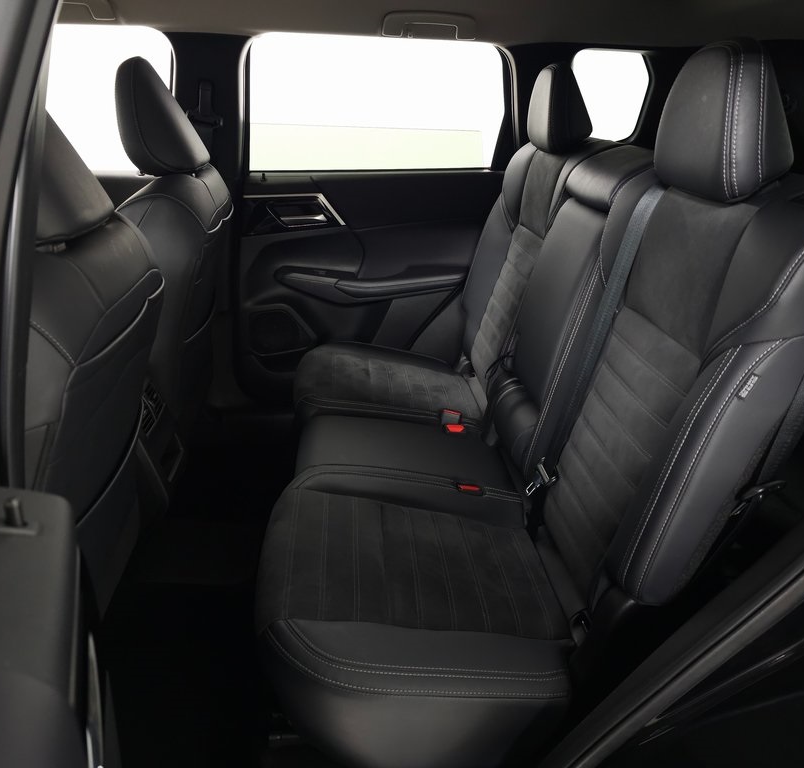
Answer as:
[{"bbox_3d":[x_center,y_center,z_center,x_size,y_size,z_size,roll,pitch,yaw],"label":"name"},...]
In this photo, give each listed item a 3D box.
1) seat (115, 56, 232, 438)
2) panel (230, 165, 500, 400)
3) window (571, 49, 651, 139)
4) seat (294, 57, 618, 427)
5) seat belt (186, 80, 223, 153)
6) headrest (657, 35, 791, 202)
[{"bbox_3d":[-0.833,-0.217,1.666,0.820,1.060,0.520,-2,23,-4],"label":"seat"},{"bbox_3d":[-0.111,-0.292,2.046,0.830,0.660,0.120,-2,23,-4],"label":"panel"},{"bbox_3d":[0.580,-0.813,1.918,0.250,0.250,0.030,-2,35,-4],"label":"window"},{"bbox_3d":[0.078,-0.263,1.748,0.740,1.000,0.500,-2,23,-4],"label":"seat"},{"bbox_3d":[-0.508,-0.685,1.757,0.090,0.190,0.060,-2,23,-4],"label":"seat belt"},{"bbox_3d":[0.434,-0.348,0.898,0.125,0.190,0.240,-2,23,-4],"label":"headrest"}]

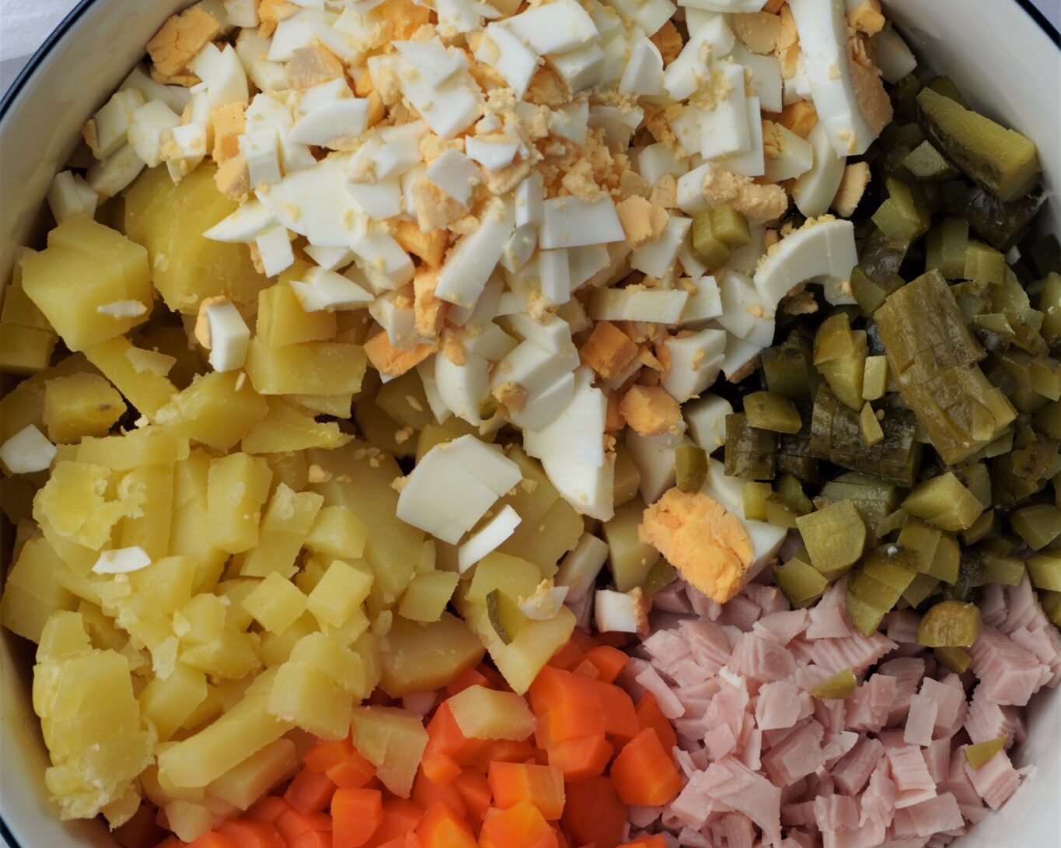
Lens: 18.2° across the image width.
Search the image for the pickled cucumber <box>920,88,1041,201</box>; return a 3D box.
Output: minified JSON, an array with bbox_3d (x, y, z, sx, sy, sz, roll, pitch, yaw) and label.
[{"bbox_3d":[0.094,-0.060,0.700,0.029,0.013,0.015,37,90,15],"label":"pickled cucumber"}]

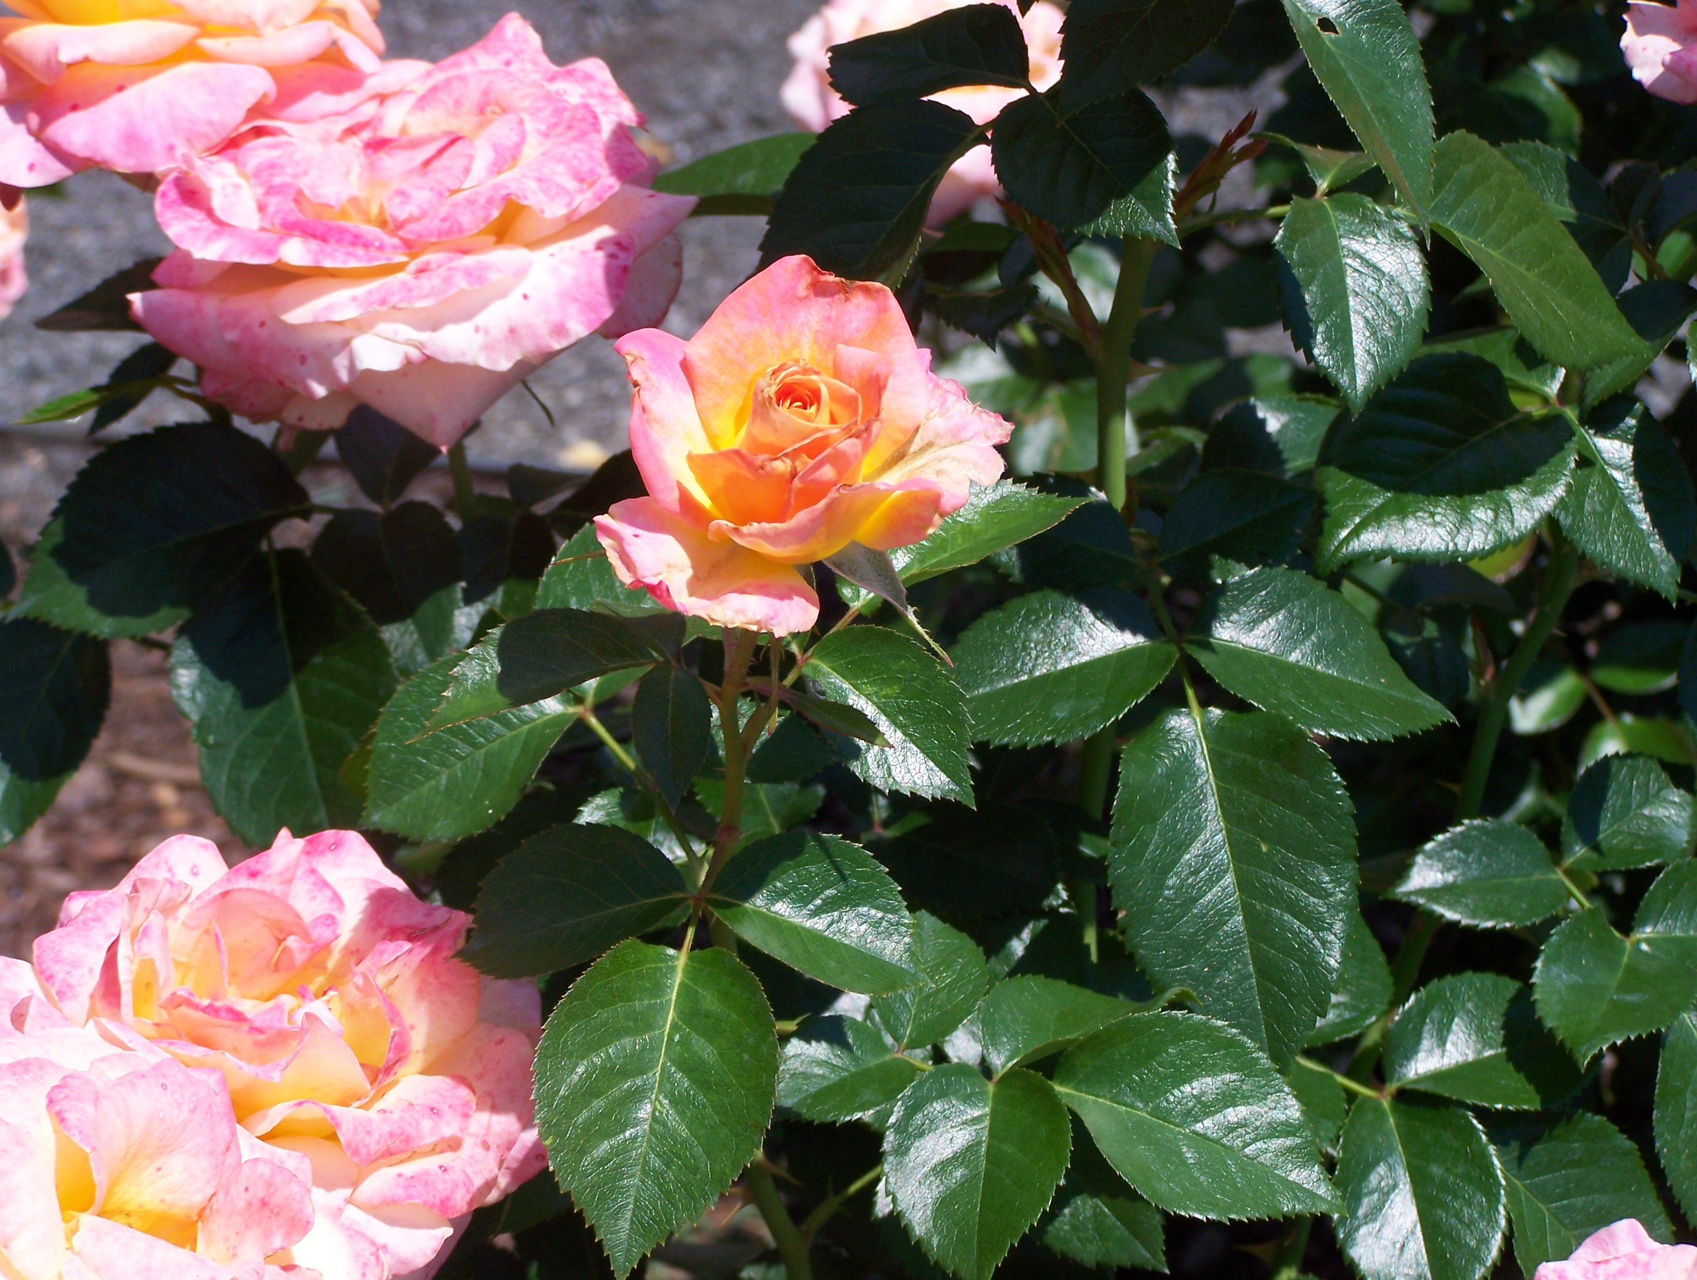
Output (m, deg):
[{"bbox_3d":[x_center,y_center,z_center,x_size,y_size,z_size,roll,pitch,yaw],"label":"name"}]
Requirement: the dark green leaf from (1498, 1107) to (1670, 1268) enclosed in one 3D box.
[{"bbox_3d":[0.183,0.142,1.281,0.053,0.010,0.044,39,68,11],"label":"dark green leaf"}]

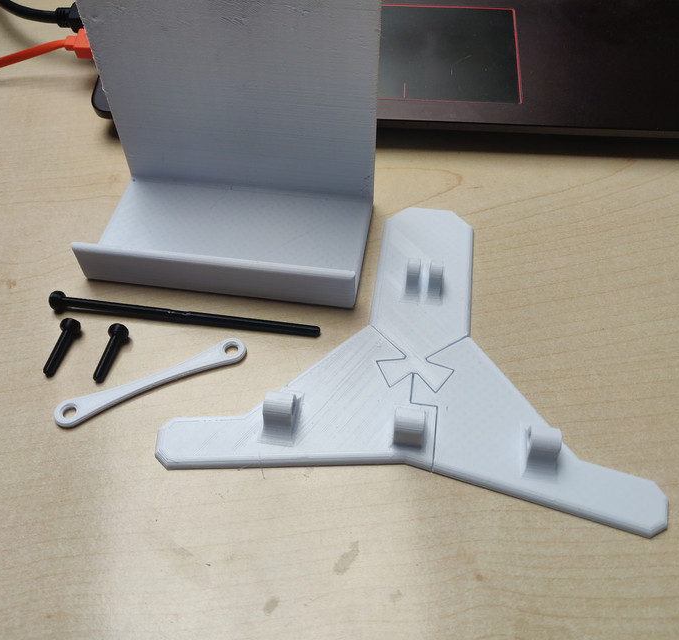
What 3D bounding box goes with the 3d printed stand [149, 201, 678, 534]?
[{"bbox_3d":[0.030,0.002,0.230,0.172,0.021,0.128,7,58,6],"label":"3d printed stand"}]

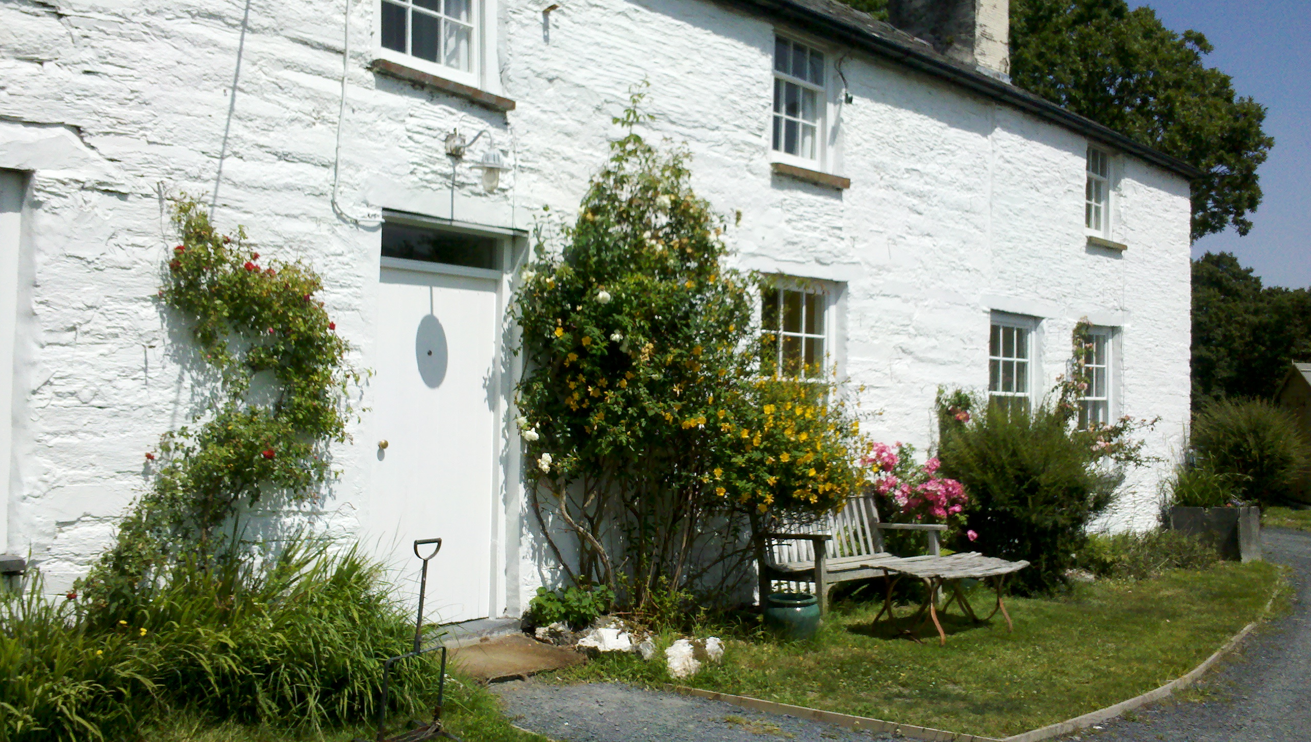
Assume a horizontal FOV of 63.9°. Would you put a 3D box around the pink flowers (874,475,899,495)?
[{"bbox_3d":[1.728,0.852,7.850,0.170,0.150,0.160,3,-3,-40],"label":"pink flowers"}]

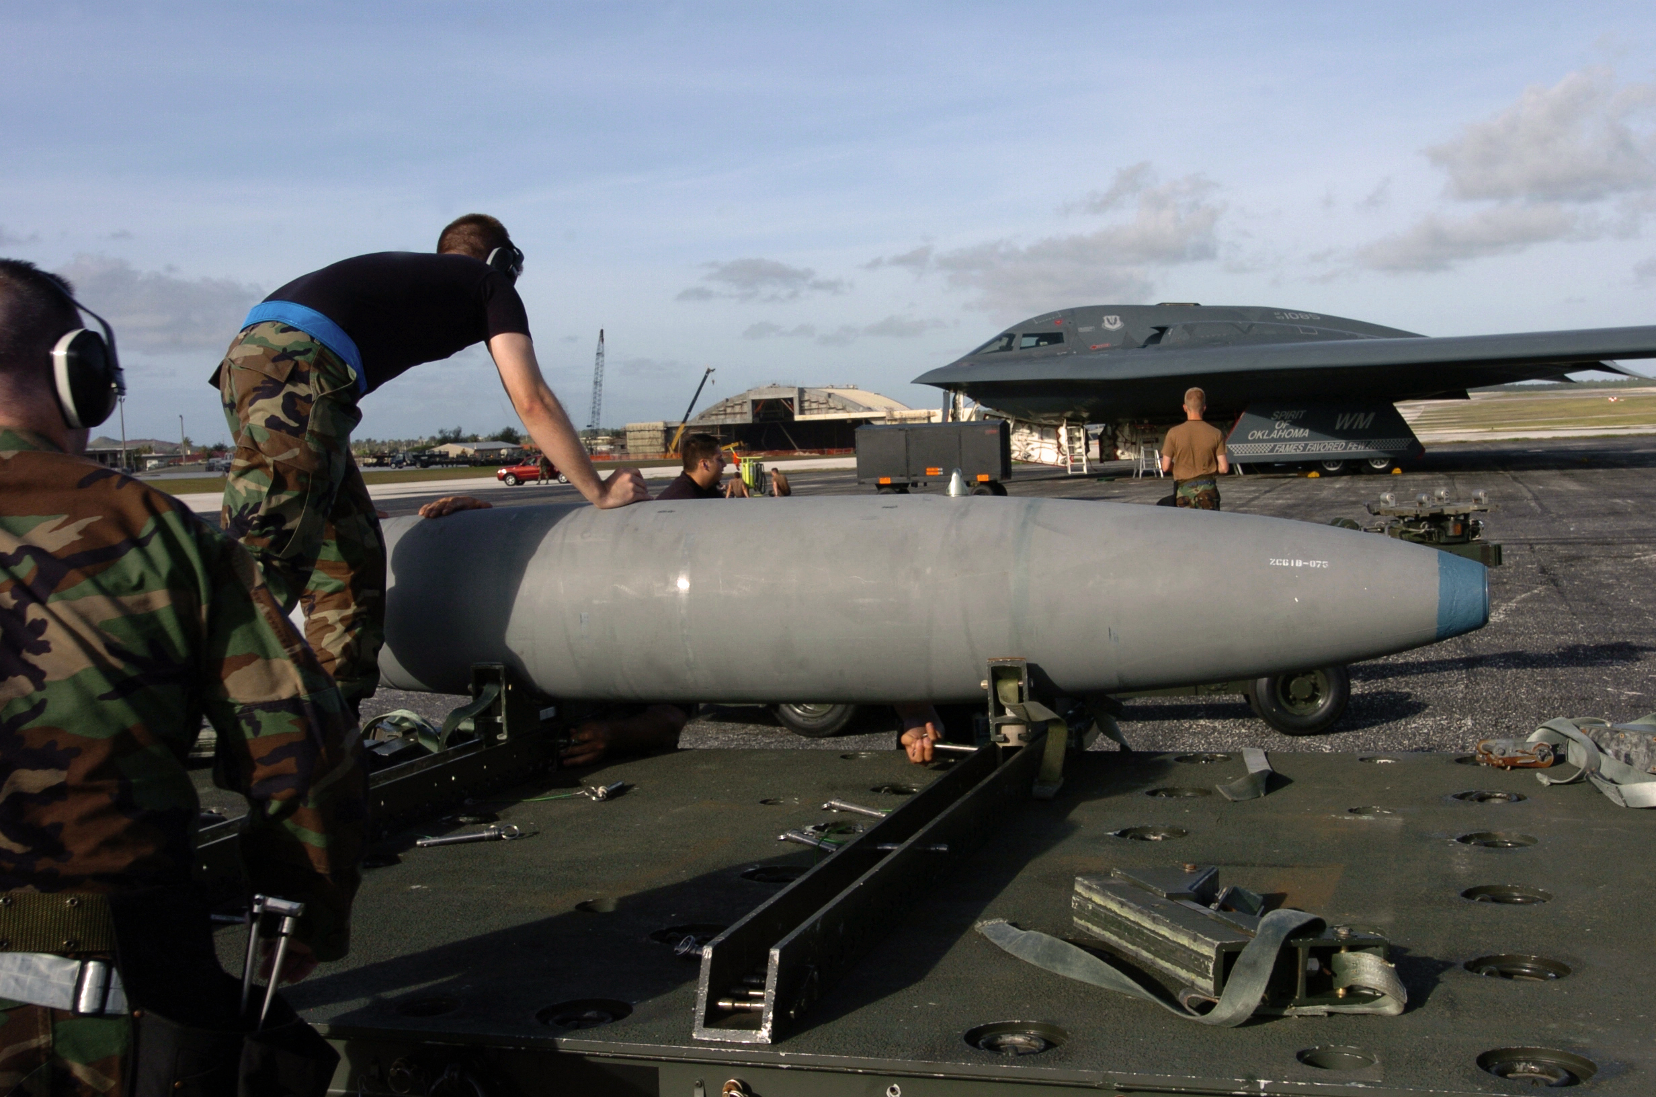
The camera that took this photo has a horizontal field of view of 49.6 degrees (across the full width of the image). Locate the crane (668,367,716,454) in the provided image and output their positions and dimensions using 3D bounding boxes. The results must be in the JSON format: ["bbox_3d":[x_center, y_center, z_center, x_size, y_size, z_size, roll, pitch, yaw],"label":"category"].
[{"bbox_3d":[-33.550,-33.528,440.000,12.000,22.000,4.000,-3,3,-6],"label":"crane"}]

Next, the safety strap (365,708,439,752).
[{"bbox_3d":[-0.966,0.419,4.070,0.180,0.120,0.100,-2,3,18],"label":"safety strap"}]

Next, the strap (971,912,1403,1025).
[{"bbox_3d":[0.419,0.513,2.408,0.197,0.115,0.704,-6,4,-39],"label":"strap"}]

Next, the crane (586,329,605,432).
[{"bbox_3d":[-57.401,-38.613,440.000,8.000,31.000,5.000,-3,3,-6],"label":"crane"}]

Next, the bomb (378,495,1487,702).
[{"bbox_3d":[0.050,0.106,3.873,2.600,0.475,0.457,-1,4,18],"label":"bomb"}]

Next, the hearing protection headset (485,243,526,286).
[{"bbox_3d":[-0.728,-0.632,3.780,0.200,0.200,0.100,-1,-33,34],"label":"hearing protection headset"}]

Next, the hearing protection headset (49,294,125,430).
[{"bbox_3d":[-0.864,-0.216,1.920,0.210,0.190,0.100,-5,4,-27],"label":"hearing protection headset"}]

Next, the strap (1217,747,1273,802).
[{"bbox_3d":[0.838,0.448,3.609,0.110,0.066,0.240,-2,3,18],"label":"strap"}]

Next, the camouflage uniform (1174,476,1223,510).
[{"bbox_3d":[2.868,-0.055,13.800,0.420,1.000,0.300,-2,3,9],"label":"camouflage uniform"}]

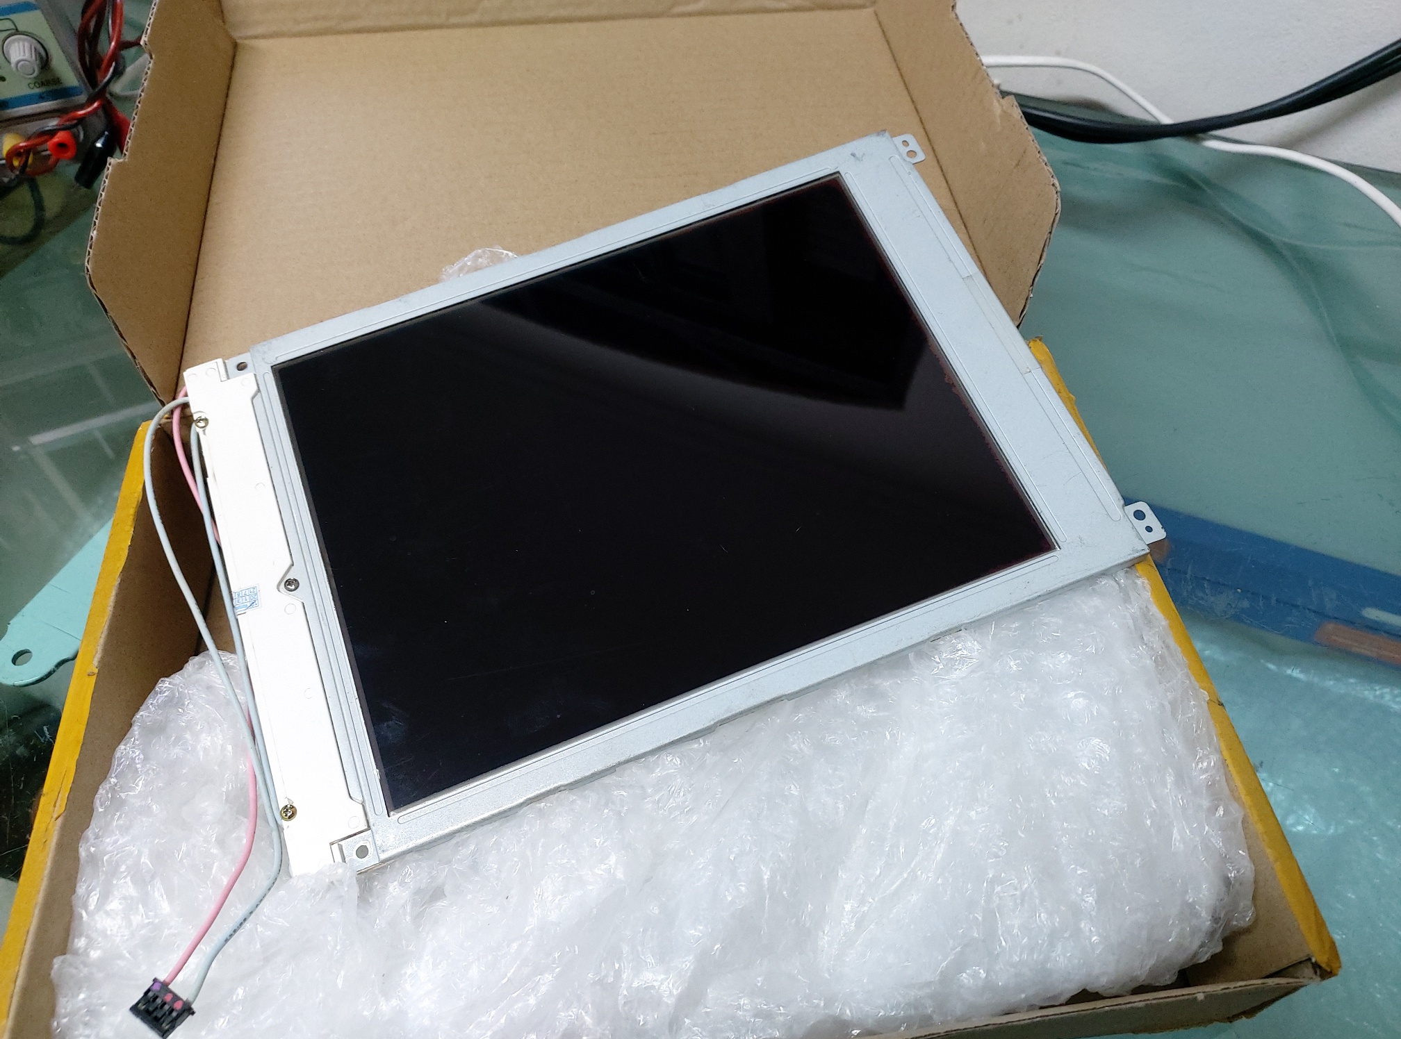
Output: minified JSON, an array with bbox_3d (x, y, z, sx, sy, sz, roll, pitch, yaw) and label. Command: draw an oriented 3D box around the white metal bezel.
[{"bbox_3d":[-0.018,-0.018,0.306,0.248,0.010,0.168,-21,67,-6],"label":"white metal bezel"}]

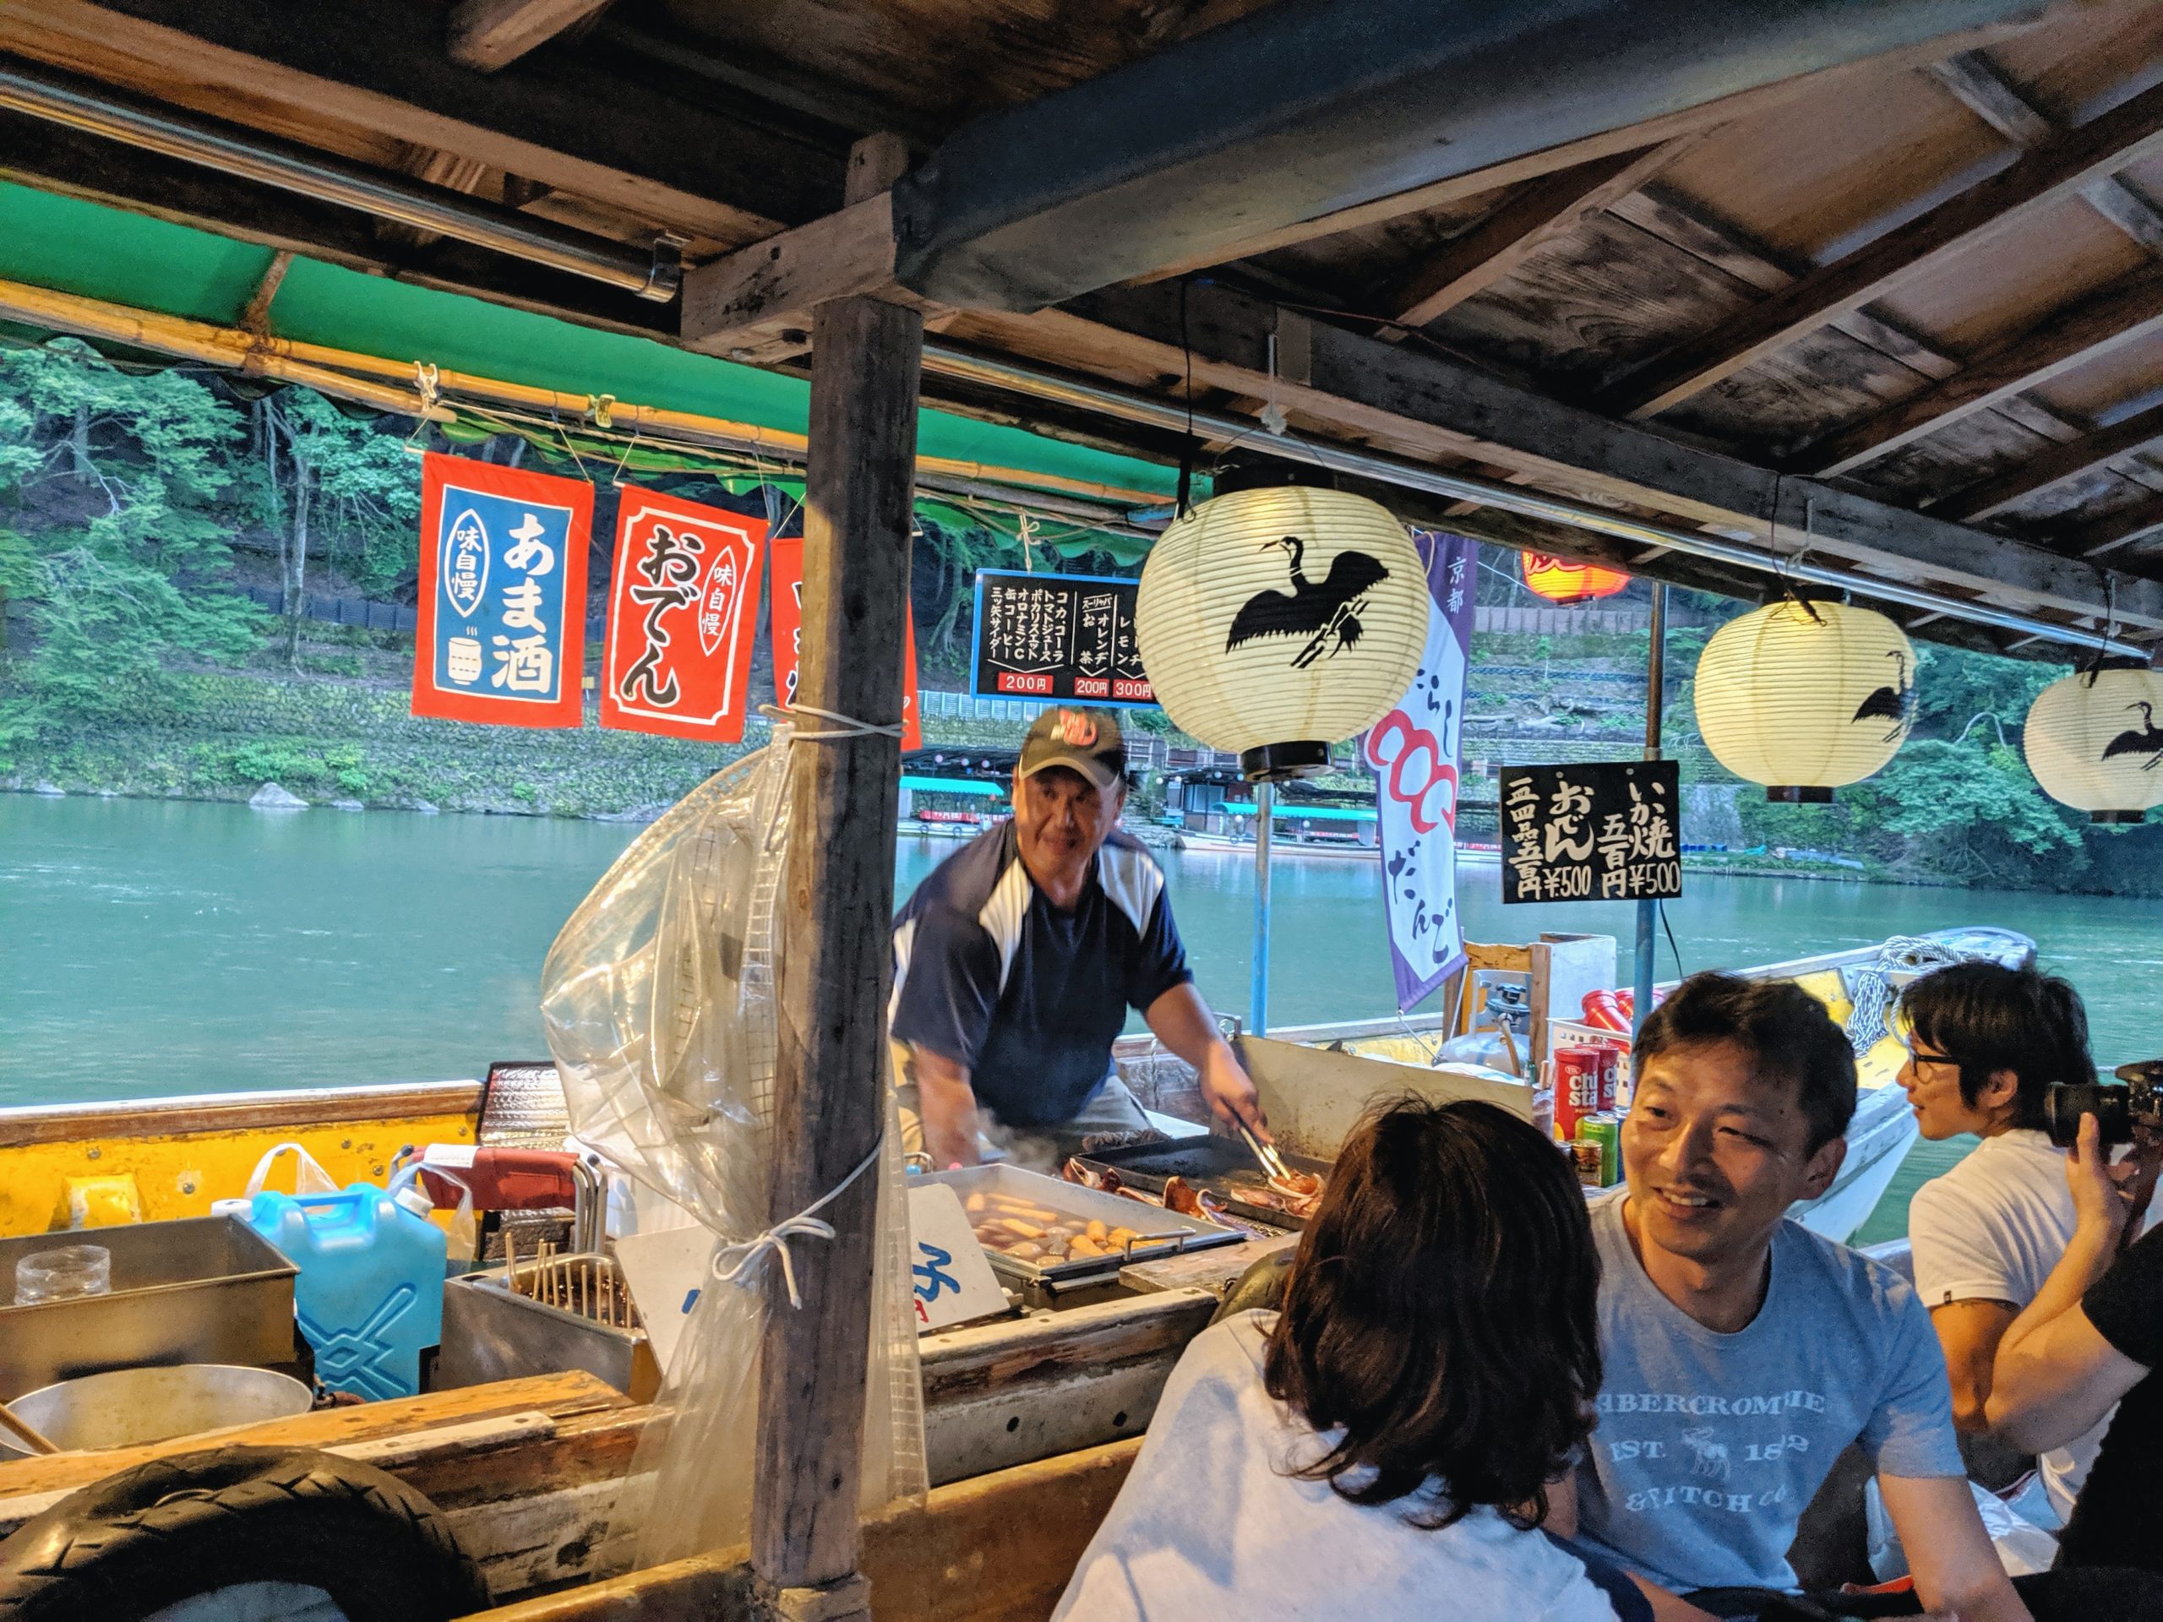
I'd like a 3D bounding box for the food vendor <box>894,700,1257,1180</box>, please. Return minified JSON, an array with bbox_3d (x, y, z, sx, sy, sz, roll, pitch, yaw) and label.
[{"bbox_3d":[-0.030,0.500,2.800,0.620,1.360,0.720,3,0,-16],"label":"food vendor"}]

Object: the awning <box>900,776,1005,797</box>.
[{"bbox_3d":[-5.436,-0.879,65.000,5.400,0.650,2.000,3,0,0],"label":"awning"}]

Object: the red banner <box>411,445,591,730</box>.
[{"bbox_3d":[-1.230,-0.460,3.600,0.375,0.560,0.030,3,0,-39],"label":"red banner"}]

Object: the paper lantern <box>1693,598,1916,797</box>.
[{"bbox_3d":[1.260,-0.202,2.950,0.355,0.370,0.355,3,0,-27],"label":"paper lantern"}]

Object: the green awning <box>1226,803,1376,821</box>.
[{"bbox_3d":[9.365,0.102,68.000,7.200,0.620,2.000,3,0,0],"label":"green awning"}]

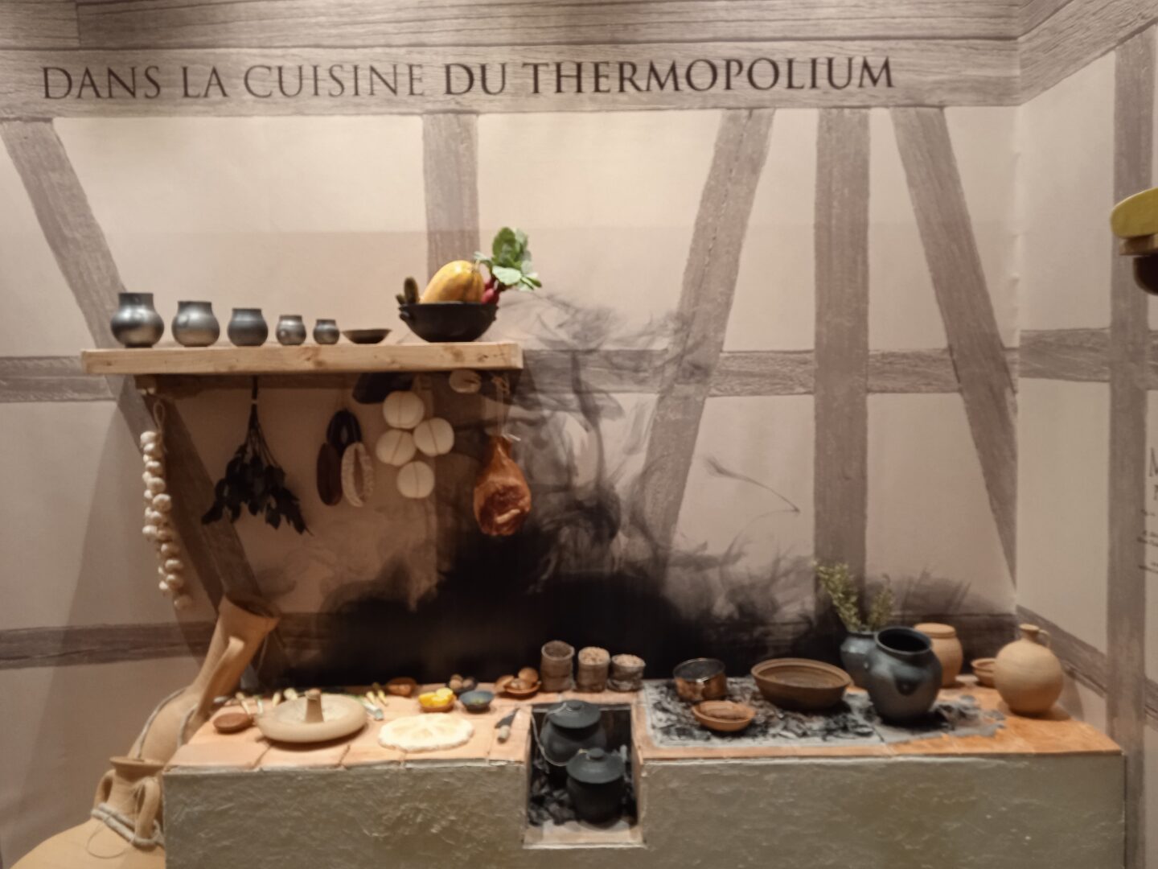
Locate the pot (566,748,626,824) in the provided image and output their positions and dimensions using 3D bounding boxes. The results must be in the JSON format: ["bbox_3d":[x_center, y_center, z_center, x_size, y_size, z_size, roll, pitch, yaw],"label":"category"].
[{"bbox_3d":[0.046,0.937,2.517,0.159,0.179,0.159,-1,5,0],"label":"pot"}]

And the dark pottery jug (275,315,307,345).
[{"bbox_3d":[-0.752,-0.271,2.450,0.080,0.081,0.080,2,6,31],"label":"dark pottery jug"}]

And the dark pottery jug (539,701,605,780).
[{"bbox_3d":[-0.016,0.864,2.666,0.189,0.206,0.189,-1,5,-1],"label":"dark pottery jug"}]

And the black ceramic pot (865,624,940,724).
[{"bbox_3d":[0.804,0.603,2.330,0.180,0.213,0.180,1,9,1],"label":"black ceramic pot"}]

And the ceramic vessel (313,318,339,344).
[{"bbox_3d":[-0.661,-0.270,2.450,0.069,0.070,0.069,-1,5,1],"label":"ceramic vessel"}]

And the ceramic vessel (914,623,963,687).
[{"bbox_3d":[1.101,0.683,2.899,0.162,0.166,0.162,-1,5,0],"label":"ceramic vessel"}]

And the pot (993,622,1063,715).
[{"bbox_3d":[1.286,0.667,2.678,0.180,0.240,0.180,-1,5,0],"label":"pot"}]

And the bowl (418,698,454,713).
[{"bbox_3d":[-0.374,0.710,2.467,0.097,0.031,0.097,-1,5,0],"label":"bowl"}]

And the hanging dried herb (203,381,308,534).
[{"bbox_3d":[-0.968,0.069,2.804,0.315,0.455,0.170,-1,5,-1],"label":"hanging dried herb"}]

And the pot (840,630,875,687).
[{"bbox_3d":[0.802,0.632,2.611,0.145,0.150,0.145,-1,5,1],"label":"pot"}]

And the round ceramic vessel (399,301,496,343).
[{"bbox_3d":[-0.340,-0.290,2.439,0.257,0.106,0.242,-1,5,0],"label":"round ceramic vessel"}]

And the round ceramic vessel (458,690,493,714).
[{"bbox_3d":[-0.302,0.793,2.774,0.101,0.032,0.101,-1,5,-1],"label":"round ceramic vessel"}]

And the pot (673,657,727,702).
[{"bbox_3d":[0.328,0.660,2.514,0.140,0.070,0.140,-6,9,1],"label":"pot"}]

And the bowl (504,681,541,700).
[{"bbox_3d":[-0.155,0.698,2.570,0.101,0.027,0.101,-1,5,0],"label":"bowl"}]

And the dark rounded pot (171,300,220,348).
[{"bbox_3d":[-1.003,-0.289,2.450,0.117,0.124,0.117,-1,5,0],"label":"dark rounded pot"}]

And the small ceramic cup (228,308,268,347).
[{"bbox_3d":[-0.865,-0.278,2.447,0.105,0.103,0.105,-1,5,1],"label":"small ceramic cup"}]

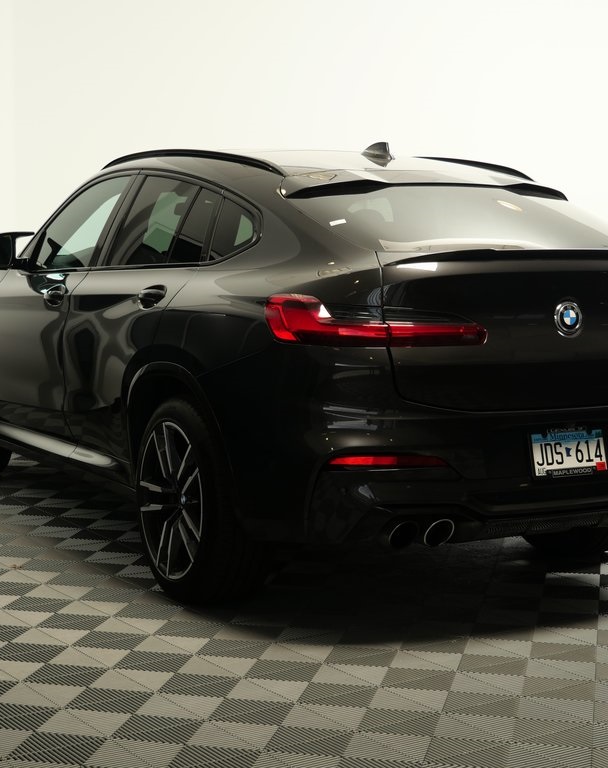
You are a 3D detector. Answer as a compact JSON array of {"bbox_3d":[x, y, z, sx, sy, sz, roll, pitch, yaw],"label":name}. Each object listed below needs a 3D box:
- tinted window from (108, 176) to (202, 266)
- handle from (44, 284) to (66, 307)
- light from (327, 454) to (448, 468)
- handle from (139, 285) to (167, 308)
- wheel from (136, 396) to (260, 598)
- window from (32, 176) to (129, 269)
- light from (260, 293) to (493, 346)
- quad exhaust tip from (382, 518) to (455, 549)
[{"bbox_3d":[-0.571,-0.634,5.308,0.050,0.390,0.600,23,-6,-30],"label":"tinted window"},{"bbox_3d":[-1.038,-0.370,5.667,0.052,0.068,0.200,-3,7,-29],"label":"handle"},{"bbox_3d":[0.254,0.226,3.989,0.370,0.035,0.079,-2,7,-19],"label":"light"},{"bbox_3d":[-0.526,-0.306,4.752,0.052,0.068,0.200,-3,7,-29],"label":"handle"},{"bbox_3d":[-0.365,0.401,4.856,0.270,0.742,0.742,-2,7,-30],"label":"wheel"},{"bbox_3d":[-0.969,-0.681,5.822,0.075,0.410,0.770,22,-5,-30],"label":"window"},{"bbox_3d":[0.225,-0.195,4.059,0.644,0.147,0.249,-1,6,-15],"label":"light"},{"bbox_3d":[0.336,0.451,4.107,0.210,0.090,0.120,-3,7,-29],"label":"quad exhaust tip"}]

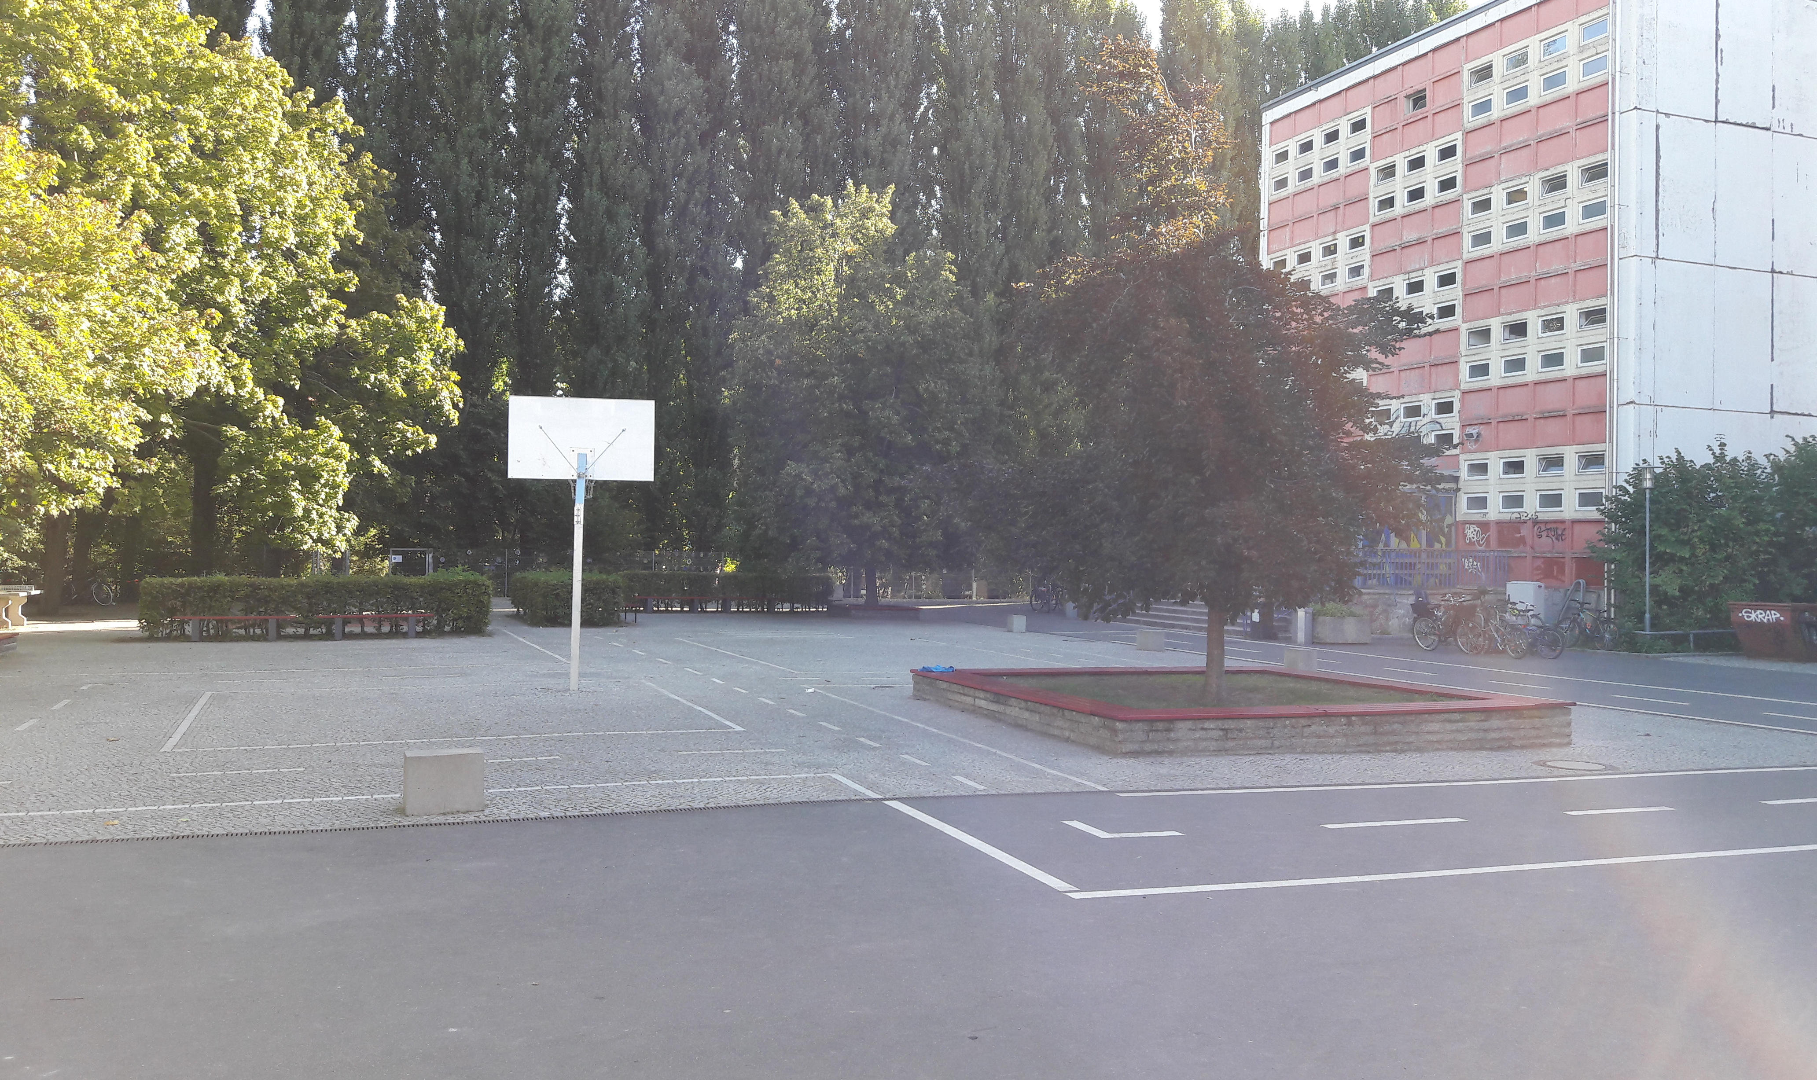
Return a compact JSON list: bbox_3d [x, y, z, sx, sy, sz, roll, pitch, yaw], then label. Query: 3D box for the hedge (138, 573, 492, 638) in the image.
[{"bbox_3d":[-11.519,1.292,28.895,6.300,1.170,1.250,1,0,-25],"label":"hedge"}]

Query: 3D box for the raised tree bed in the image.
[{"bbox_3d":[3.332,1.780,16.295,4.950,0.380,5.100,1,0,-19],"label":"raised tree bed"}]

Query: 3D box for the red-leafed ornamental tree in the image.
[{"bbox_3d":[3.452,-1.889,16.281,4.450,7.310,4.450,1,0,0],"label":"red-leafed ornamental tree"}]

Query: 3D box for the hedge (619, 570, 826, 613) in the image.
[{"bbox_3d":[-5.196,1.488,41.552,6.000,1.100,1.100,1,0,-22],"label":"hedge"}]

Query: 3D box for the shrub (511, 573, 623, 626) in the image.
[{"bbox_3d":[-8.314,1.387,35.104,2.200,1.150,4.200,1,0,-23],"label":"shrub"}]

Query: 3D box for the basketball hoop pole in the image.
[{"bbox_3d":[-4.131,0.380,18.399,0.120,3.030,0.140,2,-3,-12],"label":"basketball hoop pole"}]

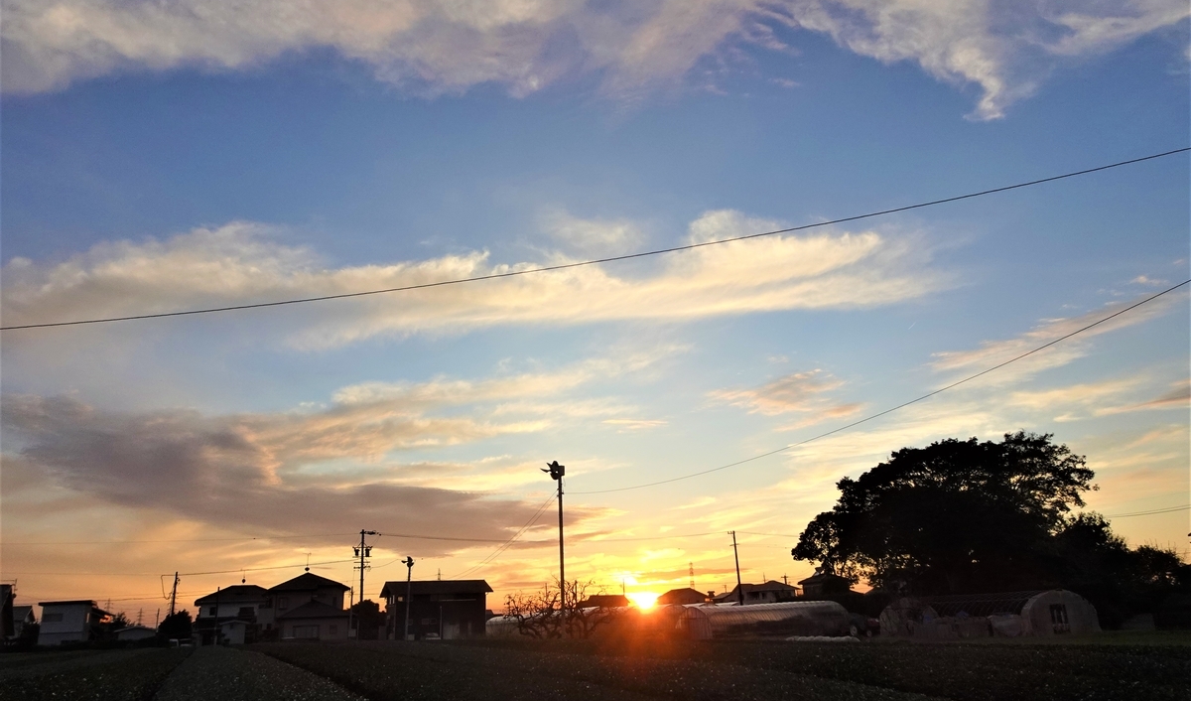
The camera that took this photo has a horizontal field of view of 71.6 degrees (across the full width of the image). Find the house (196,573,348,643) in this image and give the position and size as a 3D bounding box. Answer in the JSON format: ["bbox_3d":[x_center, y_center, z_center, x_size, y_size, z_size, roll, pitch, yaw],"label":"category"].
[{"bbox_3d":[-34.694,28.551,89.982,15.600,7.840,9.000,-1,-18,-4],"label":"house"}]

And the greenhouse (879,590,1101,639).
[{"bbox_3d":[27.163,18.811,58.788,5.801,2.716,14.744,4,-19,-18],"label":"greenhouse"}]

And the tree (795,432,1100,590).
[{"bbox_3d":[29.346,15.509,71.408,25.700,16.586,21.196,-2,-18,0],"label":"tree"}]

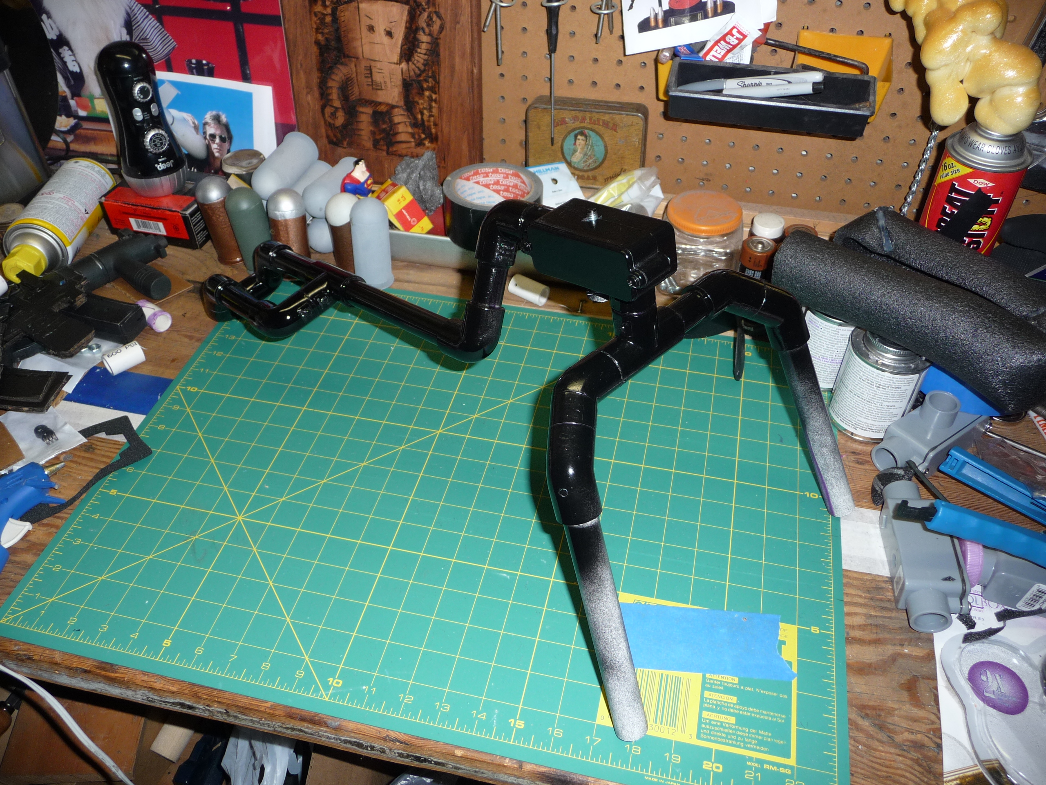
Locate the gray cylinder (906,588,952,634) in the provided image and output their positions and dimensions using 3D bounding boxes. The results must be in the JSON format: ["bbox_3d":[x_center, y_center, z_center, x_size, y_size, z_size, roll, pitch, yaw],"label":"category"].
[{"bbox_3d":[0.284,0.152,0.591,0.029,0.029,0.024,5,44,6],"label":"gray cylinder"}]

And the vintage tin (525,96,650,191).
[{"bbox_3d":[0.070,-0.272,0.937,0.131,0.093,0.024,9,45,10],"label":"vintage tin"}]

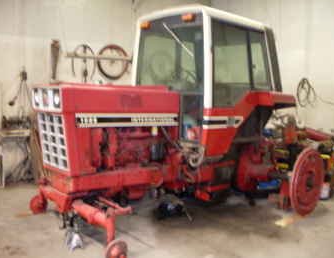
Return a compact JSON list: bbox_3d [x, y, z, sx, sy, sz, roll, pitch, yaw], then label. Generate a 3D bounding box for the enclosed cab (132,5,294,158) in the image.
[{"bbox_3d":[0.670,-0.614,5.282,1.869,1.688,1.478,-2,6,-41],"label":"enclosed cab"}]

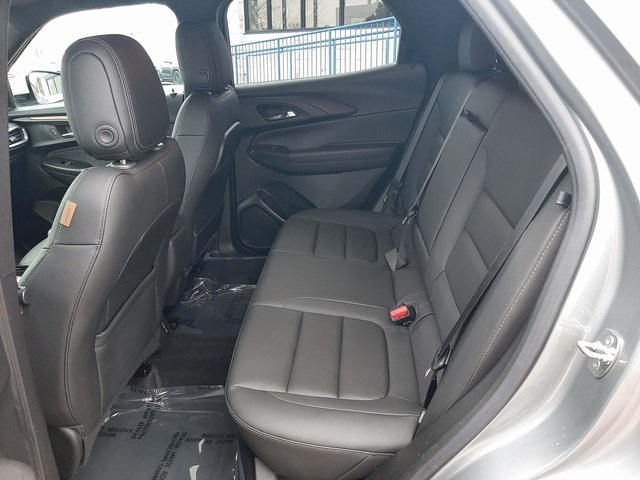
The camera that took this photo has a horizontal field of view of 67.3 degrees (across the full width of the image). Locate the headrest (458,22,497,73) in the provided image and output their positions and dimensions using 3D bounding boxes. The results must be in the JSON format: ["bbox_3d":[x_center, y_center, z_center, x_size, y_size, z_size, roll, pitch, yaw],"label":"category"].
[{"bbox_3d":[0.521,-0.614,1.523,0.120,0.175,0.250,0,25,4],"label":"headrest"}]

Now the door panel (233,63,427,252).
[{"bbox_3d":[0.014,-0.318,2.113,0.830,0.810,0.130,0,25,4],"label":"door panel"}]

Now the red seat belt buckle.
[{"bbox_3d":[0.234,0.206,1.349,0.065,0.040,0.045,0,25,4],"label":"red seat belt buckle"}]

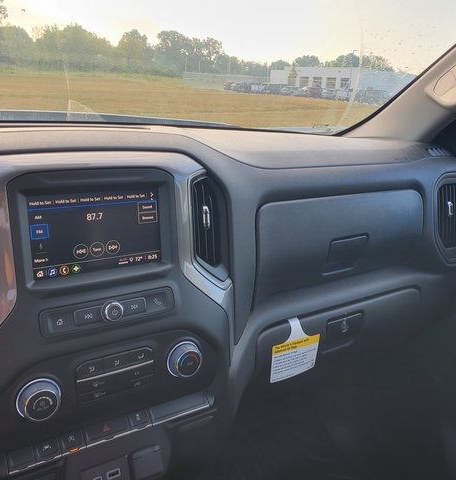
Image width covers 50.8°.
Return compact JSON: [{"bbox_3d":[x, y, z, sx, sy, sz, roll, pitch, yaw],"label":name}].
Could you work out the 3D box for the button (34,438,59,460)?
[{"bbox_3d":[-0.202,0.234,0.534,0.026,0.017,0.008,-7,-20,-33],"label":"button"}]

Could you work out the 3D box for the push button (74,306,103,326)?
[{"bbox_3d":[-0.157,0.085,0.540,0.031,0.018,0.008,-7,4,-33],"label":"push button"}]

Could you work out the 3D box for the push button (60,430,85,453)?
[{"bbox_3d":[-0.179,0.232,0.549,0.026,0.017,0.008,-7,-20,-33],"label":"push button"}]

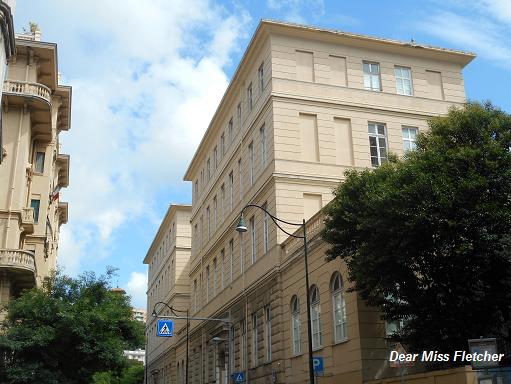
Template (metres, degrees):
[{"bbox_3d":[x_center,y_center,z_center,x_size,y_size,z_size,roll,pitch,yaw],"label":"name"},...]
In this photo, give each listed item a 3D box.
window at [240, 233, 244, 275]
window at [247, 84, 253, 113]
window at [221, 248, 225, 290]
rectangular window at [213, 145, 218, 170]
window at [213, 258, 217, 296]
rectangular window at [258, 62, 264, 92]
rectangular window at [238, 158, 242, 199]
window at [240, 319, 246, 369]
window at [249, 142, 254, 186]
[{"bbox_3d":[-0.760,3.783,40.794,0.200,2.923,0.980,5,-21,-15],"label":"window"},{"bbox_3d":[-0.227,-5.971,41.914,0.200,1.979,0.999,5,-21,-15],"label":"window"},{"bbox_3d":[-2.410,6.038,50.233,0.200,3.078,1.170,5,-21,-15],"label":"window"},{"bbox_3d":[-3.004,-2.593,50.978,0.200,1.942,0.999,5,-21,-15],"label":"rectangular window"},{"bbox_3d":[-3.160,6.958,52.727,0.200,3.078,1.224,5,-21,-15],"label":"window"},{"bbox_3d":[0.457,-6.808,39.683,0.200,1.961,0.999,5,-21,-15],"label":"rectangular window"},{"bbox_3d":[-0.864,-0.803,43.477,0.220,2.952,1.104,5,-21,-15],"label":"rectangular window"},{"bbox_3d":[-0.570,9.101,38.429,0.200,2.997,0.980,5,-21,-15],"label":"window"},{"bbox_3d":[-0.132,-1.654,38.824,0.250,2.773,0.941,5,-21,-15],"label":"window"}]

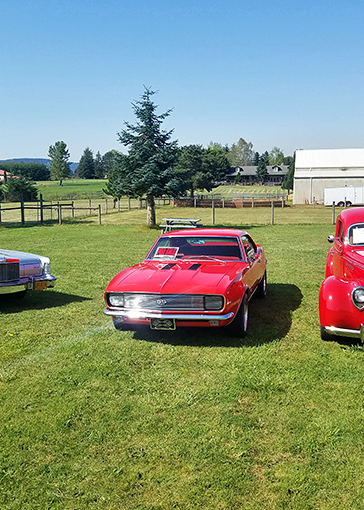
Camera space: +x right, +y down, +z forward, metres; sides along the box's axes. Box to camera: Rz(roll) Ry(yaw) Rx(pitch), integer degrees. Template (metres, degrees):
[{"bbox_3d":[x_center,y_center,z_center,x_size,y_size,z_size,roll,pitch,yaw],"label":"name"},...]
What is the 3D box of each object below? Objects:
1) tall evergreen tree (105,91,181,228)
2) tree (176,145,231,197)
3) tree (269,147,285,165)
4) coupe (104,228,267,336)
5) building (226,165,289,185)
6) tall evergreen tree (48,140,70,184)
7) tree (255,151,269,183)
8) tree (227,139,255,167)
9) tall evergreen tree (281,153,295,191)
[{"bbox_3d":[-1.618,-5.014,26.580,3.810,7.069,3.810,0,7,0],"label":"tall evergreen tree"},{"bbox_3d":[2.564,-12.890,79.006,8.720,8.250,8.720,0,7,0],"label":"tree"},{"bbox_3d":[32.607,-31.071,175.490,5.867,12.196,5.867,0,7,0],"label":"tree"},{"bbox_3d":[0.359,0.265,8.369,1.830,1.300,4.680,2,7,14],"label":"coupe"},{"bbox_3d":[21.677,-23.327,151.270,18.953,5.523,11.000,0,7,0],"label":"building"},{"bbox_3d":[-38.037,-28.367,157.678,6.830,13.692,6.830,0,7,0],"label":"tall evergreen tree"},{"bbox_3d":[22.050,-24.085,141.094,3.607,9.404,3.607,0,7,0],"label":"tree"},{"bbox_3d":[20.526,-32.401,175.320,8.973,14.877,8.973,0,7,0],"label":"tree"},{"bbox_3d":[22.555,-17.317,106.672,3.568,8.046,3.568,0,7,0],"label":"tall evergreen tree"}]

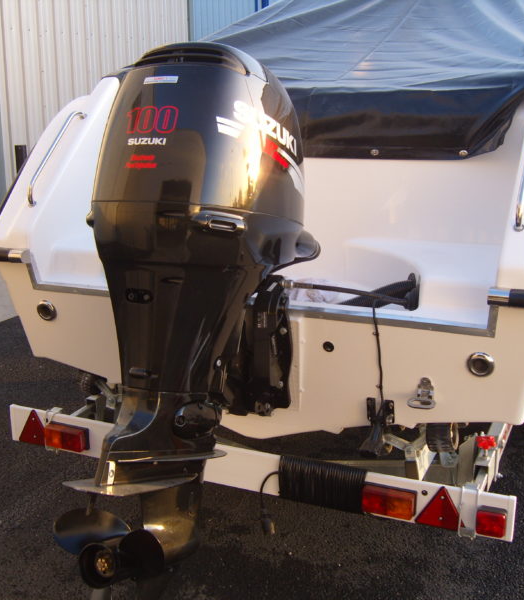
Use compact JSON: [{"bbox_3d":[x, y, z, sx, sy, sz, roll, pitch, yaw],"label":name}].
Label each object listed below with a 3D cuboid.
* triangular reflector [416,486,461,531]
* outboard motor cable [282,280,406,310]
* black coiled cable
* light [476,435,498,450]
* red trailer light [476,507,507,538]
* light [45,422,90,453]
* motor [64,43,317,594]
[{"bbox_3d":[0.552,0.635,2.485,0.150,0.135,0.012,6,16,21],"label":"triangular reflector"},{"bbox_3d":[0.271,-0.021,2.525,0.420,0.085,0.080,0,15,-1],"label":"outboard motor cable"},{"bbox_3d":[0.200,0.594,2.634,0.290,0.158,0.045,6,16,21],"label":"black coiled cable"},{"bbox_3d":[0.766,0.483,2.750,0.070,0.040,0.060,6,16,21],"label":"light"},{"bbox_3d":[0.685,0.665,2.418,0.080,0.076,0.042,6,16,21],"label":"red trailer light"},{"bbox_3d":[-0.715,0.507,2.960,0.169,0.082,0.045,6,16,21],"label":"light"},{"bbox_3d":[-0.212,0.105,2.320,0.500,1.560,0.800,6,0,22],"label":"motor"}]

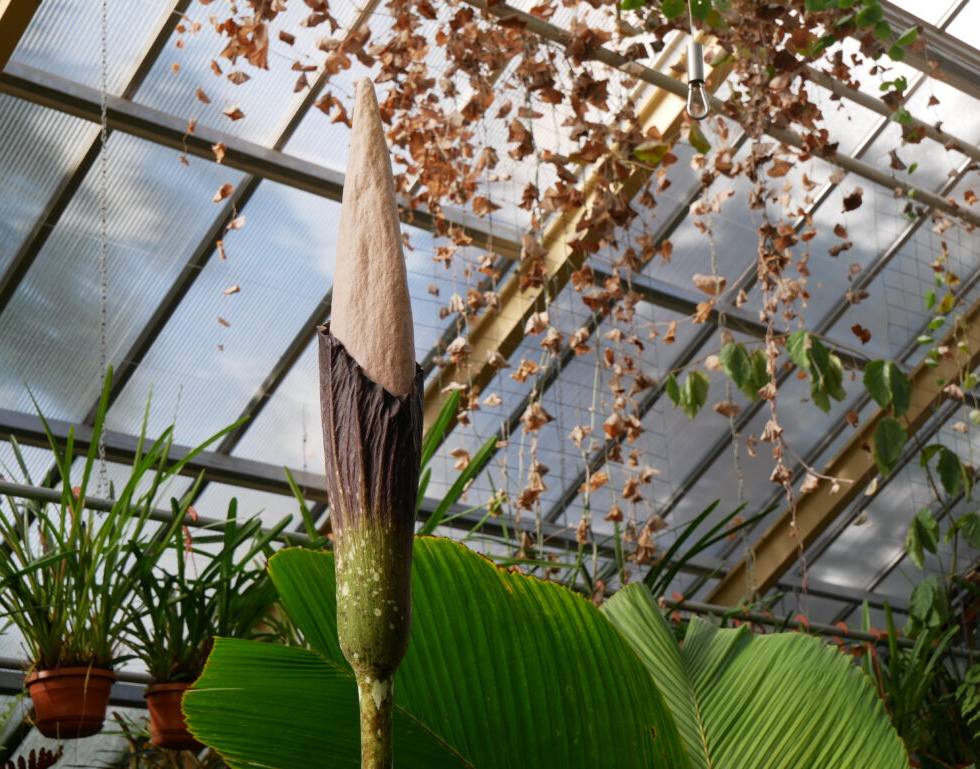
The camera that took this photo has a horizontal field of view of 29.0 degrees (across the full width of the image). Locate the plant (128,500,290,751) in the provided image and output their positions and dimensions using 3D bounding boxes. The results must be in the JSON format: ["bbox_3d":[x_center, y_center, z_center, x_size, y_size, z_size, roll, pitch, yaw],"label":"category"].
[{"bbox_3d":[-0.963,0.824,6.500,0.560,0.850,0.530,-1,-16,-8],"label":"plant"}]

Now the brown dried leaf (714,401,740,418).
[{"bbox_3d":[0.662,0.070,5.300,0.077,0.046,0.055,-5,-16,7],"label":"brown dried leaf"}]

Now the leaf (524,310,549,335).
[{"bbox_3d":[0.119,-0.159,4.850,0.060,0.055,0.050,-3,-16,2],"label":"leaf"}]

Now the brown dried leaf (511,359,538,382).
[{"bbox_3d":[0.087,-0.035,4.800,0.068,0.055,0.050,-3,-16,1],"label":"brown dried leaf"}]

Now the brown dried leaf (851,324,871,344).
[{"bbox_3d":[1.144,-0.154,5.850,0.060,0.056,0.042,-6,-16,11],"label":"brown dried leaf"}]

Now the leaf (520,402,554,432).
[{"bbox_3d":[0.120,0.084,4.800,0.084,0.068,0.065,-3,-16,1],"label":"leaf"}]

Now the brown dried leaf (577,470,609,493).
[{"bbox_3d":[0.265,0.251,4.850,0.075,0.055,0.052,-4,-16,3],"label":"brown dried leaf"}]

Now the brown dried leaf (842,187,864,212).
[{"bbox_3d":[1.142,-0.581,5.950,0.067,0.076,0.048,-6,-16,11],"label":"brown dried leaf"}]

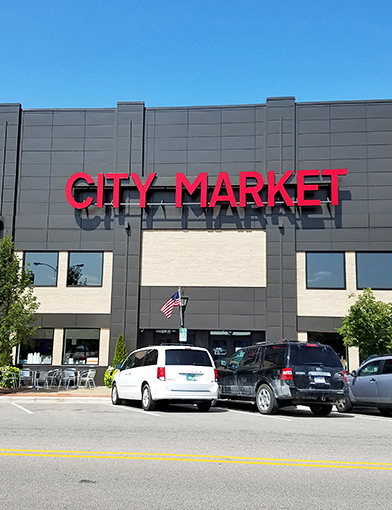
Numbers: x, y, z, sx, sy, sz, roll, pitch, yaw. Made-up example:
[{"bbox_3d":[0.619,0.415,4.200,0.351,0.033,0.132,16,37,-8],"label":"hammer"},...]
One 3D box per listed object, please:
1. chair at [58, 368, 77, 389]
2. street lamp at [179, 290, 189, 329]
[{"bbox_3d":[-5.092,4.937,20.318,0.560,0.790,0.580,-6,-11,41],"label":"chair"},{"bbox_3d":[-0.457,3.304,19.019,0.400,3.889,0.400,0,-8,5],"label":"street lamp"}]

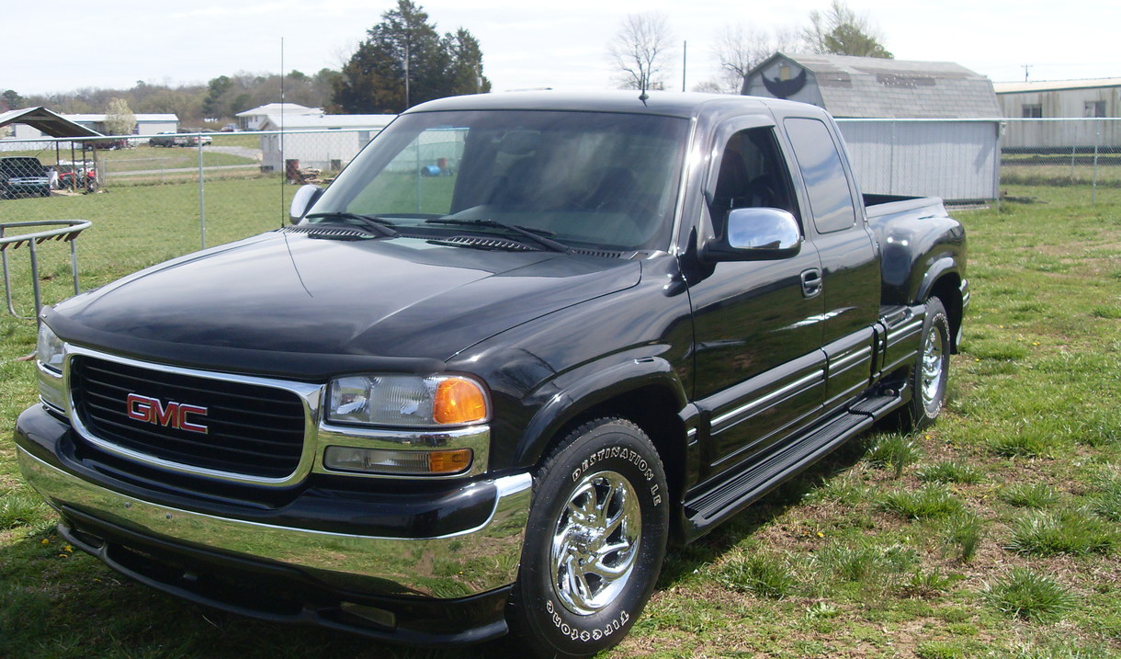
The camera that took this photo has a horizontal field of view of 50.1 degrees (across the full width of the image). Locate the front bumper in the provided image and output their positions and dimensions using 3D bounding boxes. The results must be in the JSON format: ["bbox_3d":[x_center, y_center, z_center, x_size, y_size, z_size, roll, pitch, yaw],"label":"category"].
[{"bbox_3d":[-0.992,0.523,3.375,1.930,0.490,0.440,7,11,31],"label":"front bumper"}]

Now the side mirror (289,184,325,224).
[{"bbox_3d":[-1.039,-0.531,5.039,0.260,0.180,0.130,7,11,31],"label":"side mirror"}]

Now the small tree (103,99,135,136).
[{"bbox_3d":[-40.449,-19.317,110.000,3.037,3.712,2.885,1,9,0],"label":"small tree"}]

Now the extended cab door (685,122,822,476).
[{"bbox_3d":[0.682,-0.180,4.507,0.270,1.300,1.220,7,11,32],"label":"extended cab door"}]

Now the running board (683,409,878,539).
[{"bbox_3d":[0.895,0.549,4.885,0.200,0.110,1.820,7,11,32],"label":"running board"}]

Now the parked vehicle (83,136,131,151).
[{"bbox_3d":[-42.472,-17.564,112.000,4.800,1.500,1.800,-2,9,-11],"label":"parked vehicle"}]

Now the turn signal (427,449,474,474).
[{"bbox_3d":[-0.267,0.330,2.984,0.115,0.060,0.070,3,10,13],"label":"turn signal"}]

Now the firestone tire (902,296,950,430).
[{"bbox_3d":[1.988,0.180,6.793,0.260,0.770,0.770,7,11,32],"label":"firestone tire"}]

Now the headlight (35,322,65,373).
[{"bbox_3d":[-1.617,0.046,3.892,0.320,0.140,0.270,7,11,32],"label":"headlight"}]

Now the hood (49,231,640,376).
[{"bbox_3d":[-0.703,-0.119,3.738,1.550,0.280,1.260,7,11,31],"label":"hood"}]

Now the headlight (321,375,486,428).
[{"bbox_3d":[-0.373,0.175,2.983,0.395,0.135,0.170,4,10,19],"label":"headlight"}]

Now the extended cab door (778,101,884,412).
[{"bbox_3d":[1.140,-0.328,5.143,0.290,1.240,0.780,7,11,31],"label":"extended cab door"}]

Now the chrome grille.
[{"bbox_3d":[-1.086,0.237,3.393,1.030,0.300,0.110,7,11,32],"label":"chrome grille"}]

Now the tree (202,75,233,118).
[{"bbox_3d":[-62.845,-42.178,220.000,6.000,9.500,6.000,0,9,0],"label":"tree"}]

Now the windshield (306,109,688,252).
[{"bbox_3d":[-0.271,-0.569,4.543,1.660,0.160,0.800,7,52,32],"label":"windshield"}]

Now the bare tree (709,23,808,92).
[{"bbox_3d":[14.666,-18.704,90.000,7.178,8.558,6.819,1,9,0],"label":"bare tree"}]

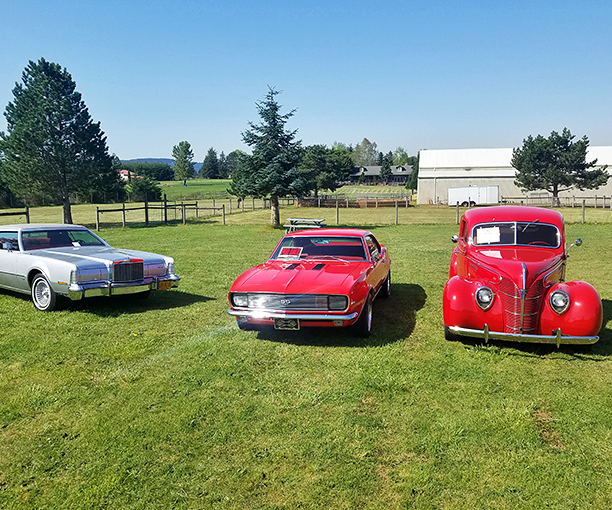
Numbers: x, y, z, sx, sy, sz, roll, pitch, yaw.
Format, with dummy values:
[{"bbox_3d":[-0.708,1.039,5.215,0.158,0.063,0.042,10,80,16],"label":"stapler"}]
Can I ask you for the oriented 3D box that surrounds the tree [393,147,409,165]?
[{"bbox_3d":[32.607,-31.071,175.490,5.867,12.196,5.867,0,7,0],"label":"tree"}]

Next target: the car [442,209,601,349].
[{"bbox_3d":[3.130,0.102,7.795,1.780,1.700,4.600,2,8,18],"label":"car"}]

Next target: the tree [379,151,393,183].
[{"bbox_3d":[22.050,-24.085,141.094,3.607,9.404,3.607,0,7,0],"label":"tree"}]

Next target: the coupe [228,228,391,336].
[{"bbox_3d":[0.359,0.265,8.369,1.830,1.300,4.680,2,7,14],"label":"coupe"}]

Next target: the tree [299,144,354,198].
[{"bbox_3d":[2.564,-12.890,79.006,8.720,8.250,8.720,0,7,0],"label":"tree"}]

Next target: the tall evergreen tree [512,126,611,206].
[{"bbox_3d":[28.559,-9.764,57.231,10.634,8.624,10.634,0,7,0],"label":"tall evergreen tree"}]

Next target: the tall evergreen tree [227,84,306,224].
[{"bbox_3d":[-1.618,-5.014,26.580,3.810,7.069,3.810,0,7,0],"label":"tall evergreen tree"}]

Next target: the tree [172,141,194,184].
[{"bbox_3d":[-38.037,-28.367,157.678,6.830,13.692,6.830,0,7,0],"label":"tree"}]

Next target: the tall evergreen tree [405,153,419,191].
[{"bbox_3d":[22.555,-17.317,106.672,3.568,8.046,3.568,0,7,0],"label":"tall evergreen tree"}]

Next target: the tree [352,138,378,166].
[{"bbox_3d":[20.526,-32.401,175.320,8.973,14.877,8.973,0,7,0],"label":"tree"}]

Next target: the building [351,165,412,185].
[{"bbox_3d":[21.677,-23.327,151.270,18.953,5.523,11.000,0,7,0],"label":"building"}]

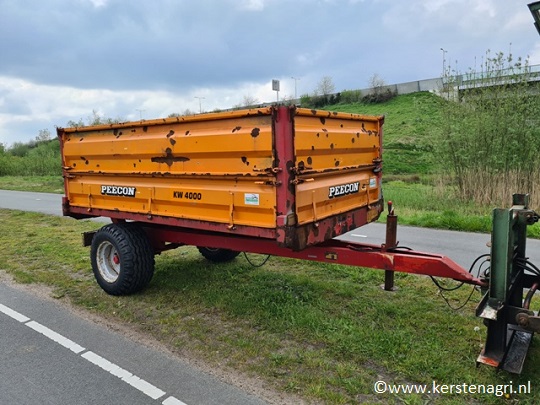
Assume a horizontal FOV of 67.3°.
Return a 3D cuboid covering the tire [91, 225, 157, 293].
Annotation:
[{"bbox_3d":[-1.670,0.637,4.589,0.786,0.786,0.365,4,9,37],"label":"tire"}]

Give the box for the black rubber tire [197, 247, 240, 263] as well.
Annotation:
[{"bbox_3d":[-0.708,0.459,5.855,0.786,0.786,0.365,4,9,37],"label":"black rubber tire"}]

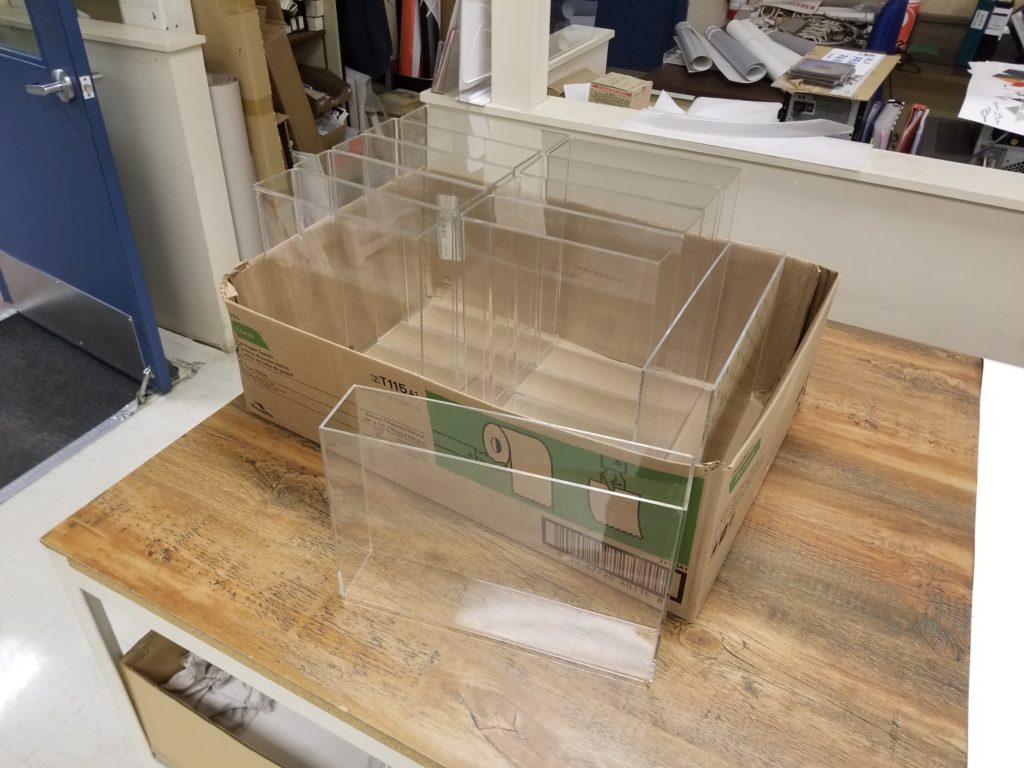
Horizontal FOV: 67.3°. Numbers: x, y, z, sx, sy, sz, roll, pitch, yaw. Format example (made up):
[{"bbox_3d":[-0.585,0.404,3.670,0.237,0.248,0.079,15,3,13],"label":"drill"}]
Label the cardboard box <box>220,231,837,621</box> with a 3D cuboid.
[{"bbox_3d":[0.032,-0.054,0.990,0.614,0.190,0.439,20,38,23],"label":"cardboard box"}]

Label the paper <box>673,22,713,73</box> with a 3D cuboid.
[{"bbox_3d":[0.885,-1.664,3.769,0.100,0.100,0.833,4,35,3],"label":"paper"}]

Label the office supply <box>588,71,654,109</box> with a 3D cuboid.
[{"bbox_3d":[0.331,-0.858,2.368,0.160,0.130,0.160,25,41,29],"label":"office supply"}]

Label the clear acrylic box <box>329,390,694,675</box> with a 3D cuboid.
[{"bbox_3d":[-0.008,0.134,0.675,0.295,0.214,0.061,11,37,13],"label":"clear acrylic box"}]

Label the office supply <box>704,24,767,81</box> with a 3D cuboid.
[{"bbox_3d":[1.057,-1.590,3.672,0.120,0.100,0.903,2,35,-1],"label":"office supply"}]

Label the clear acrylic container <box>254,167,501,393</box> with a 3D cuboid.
[{"bbox_3d":[-0.177,-0.081,0.914,0.230,0.287,0.072,20,38,25],"label":"clear acrylic container"}]

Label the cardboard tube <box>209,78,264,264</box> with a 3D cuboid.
[{"bbox_3d":[-0.971,-0.625,2.782,0.140,0.905,0.140,18,38,22],"label":"cardboard tube"}]

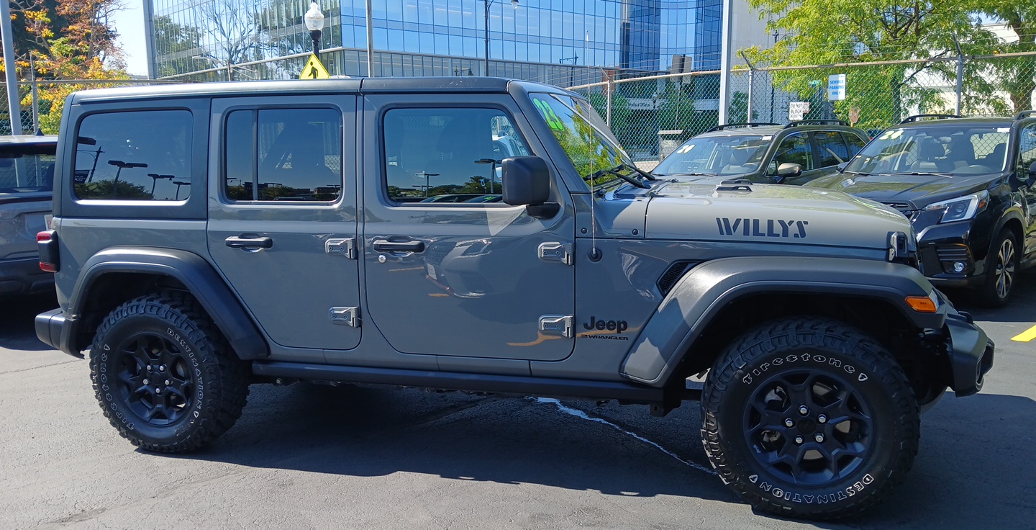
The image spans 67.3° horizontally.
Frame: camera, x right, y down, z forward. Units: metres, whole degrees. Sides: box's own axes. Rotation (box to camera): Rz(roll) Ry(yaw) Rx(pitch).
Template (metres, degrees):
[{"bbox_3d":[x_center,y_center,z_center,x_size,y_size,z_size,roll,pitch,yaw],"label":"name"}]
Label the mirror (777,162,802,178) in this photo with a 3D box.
[{"bbox_3d":[2.966,-1.039,8.500,0.160,0.180,0.230,-10,13,-43],"label":"mirror"}]

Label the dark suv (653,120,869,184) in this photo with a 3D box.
[{"bbox_3d":[2.798,-0.941,9.638,4.620,1.720,1.880,-10,13,-43],"label":"dark suv"}]

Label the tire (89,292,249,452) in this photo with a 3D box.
[{"bbox_3d":[-1.756,0.543,3.893,0.800,0.800,0.250,1,10,15],"label":"tire"}]

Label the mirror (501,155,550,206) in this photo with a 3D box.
[{"bbox_3d":[0.038,-0.339,3.086,0.130,0.200,0.220,1,10,15],"label":"mirror"}]

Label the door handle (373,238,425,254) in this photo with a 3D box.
[{"bbox_3d":[-0.519,-0.084,3.414,0.250,0.062,0.055,1,10,15],"label":"door handle"}]

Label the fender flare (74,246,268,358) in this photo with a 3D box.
[{"bbox_3d":[-1.704,0.157,3.745,1.070,0.550,0.170,1,10,15],"label":"fender flare"}]

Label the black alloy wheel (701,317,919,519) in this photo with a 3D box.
[{"bbox_3d":[1.145,0.614,3.102,0.800,0.800,0.250,1,10,15],"label":"black alloy wheel"}]

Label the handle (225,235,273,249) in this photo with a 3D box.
[{"bbox_3d":[-1.244,-0.108,3.611,0.250,0.062,0.055,1,10,15],"label":"handle"}]

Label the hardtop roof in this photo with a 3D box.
[{"bbox_3d":[-0.927,-0.939,4.235,2.340,0.135,1.430,1,10,15],"label":"hardtop roof"}]

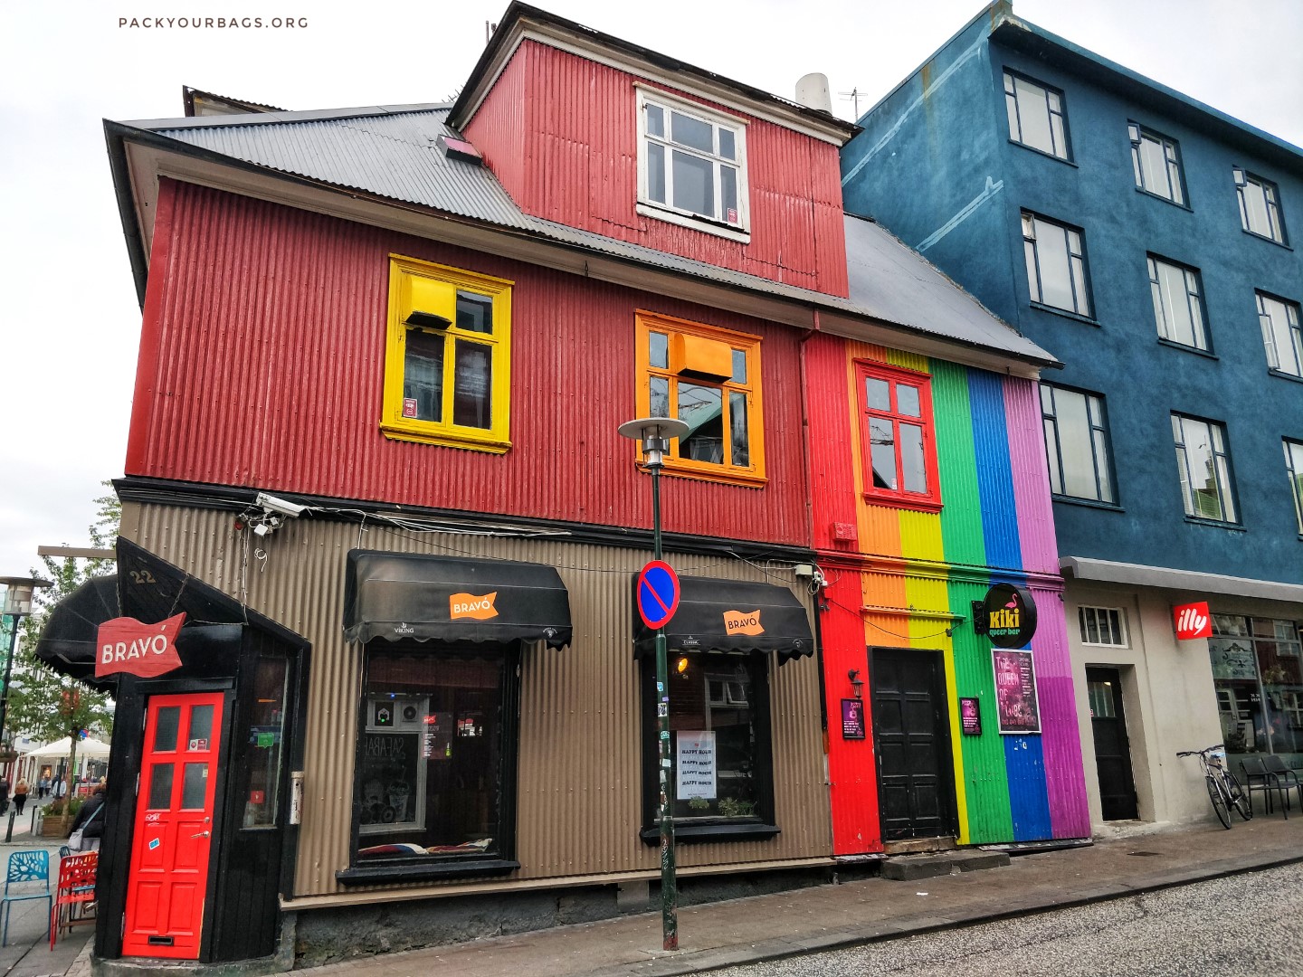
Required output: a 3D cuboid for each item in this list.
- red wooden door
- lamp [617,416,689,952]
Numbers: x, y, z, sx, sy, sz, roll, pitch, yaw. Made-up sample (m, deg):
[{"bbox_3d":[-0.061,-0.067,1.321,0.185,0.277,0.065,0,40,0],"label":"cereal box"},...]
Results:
[{"bbox_3d":[-4.062,2.846,7.713,0.780,2.110,0.060,-4,-14,14],"label":"red wooden door"},{"bbox_3d":[0.051,1.610,8.096,0.780,4.630,0.780,0,-15,0],"label":"lamp"}]

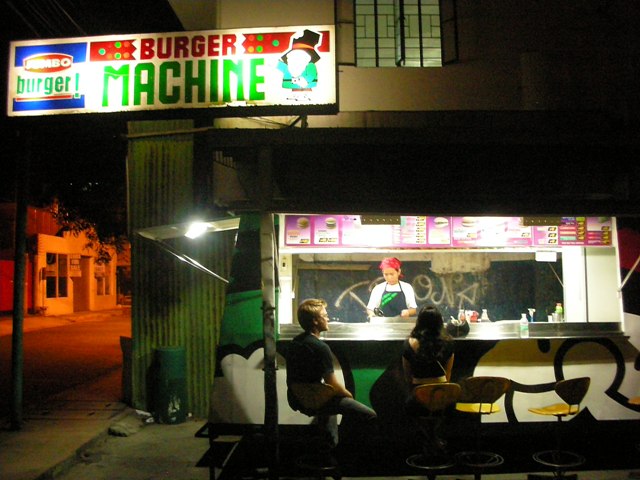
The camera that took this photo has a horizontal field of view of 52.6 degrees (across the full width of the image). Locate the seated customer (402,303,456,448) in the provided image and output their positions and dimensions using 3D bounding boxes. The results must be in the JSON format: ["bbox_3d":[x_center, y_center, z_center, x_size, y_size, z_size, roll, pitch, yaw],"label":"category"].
[{"bbox_3d":[0.880,1.116,5.250,0.430,1.180,0.620,0,-4,-7],"label":"seated customer"}]

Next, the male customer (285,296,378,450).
[{"bbox_3d":[0.084,1.094,5.150,0.680,1.240,0.560,3,-5,-43],"label":"male customer"}]

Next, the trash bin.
[{"bbox_3d":[-1.761,1.712,7.650,0.370,0.875,0.370,0,-4,-6],"label":"trash bin"}]

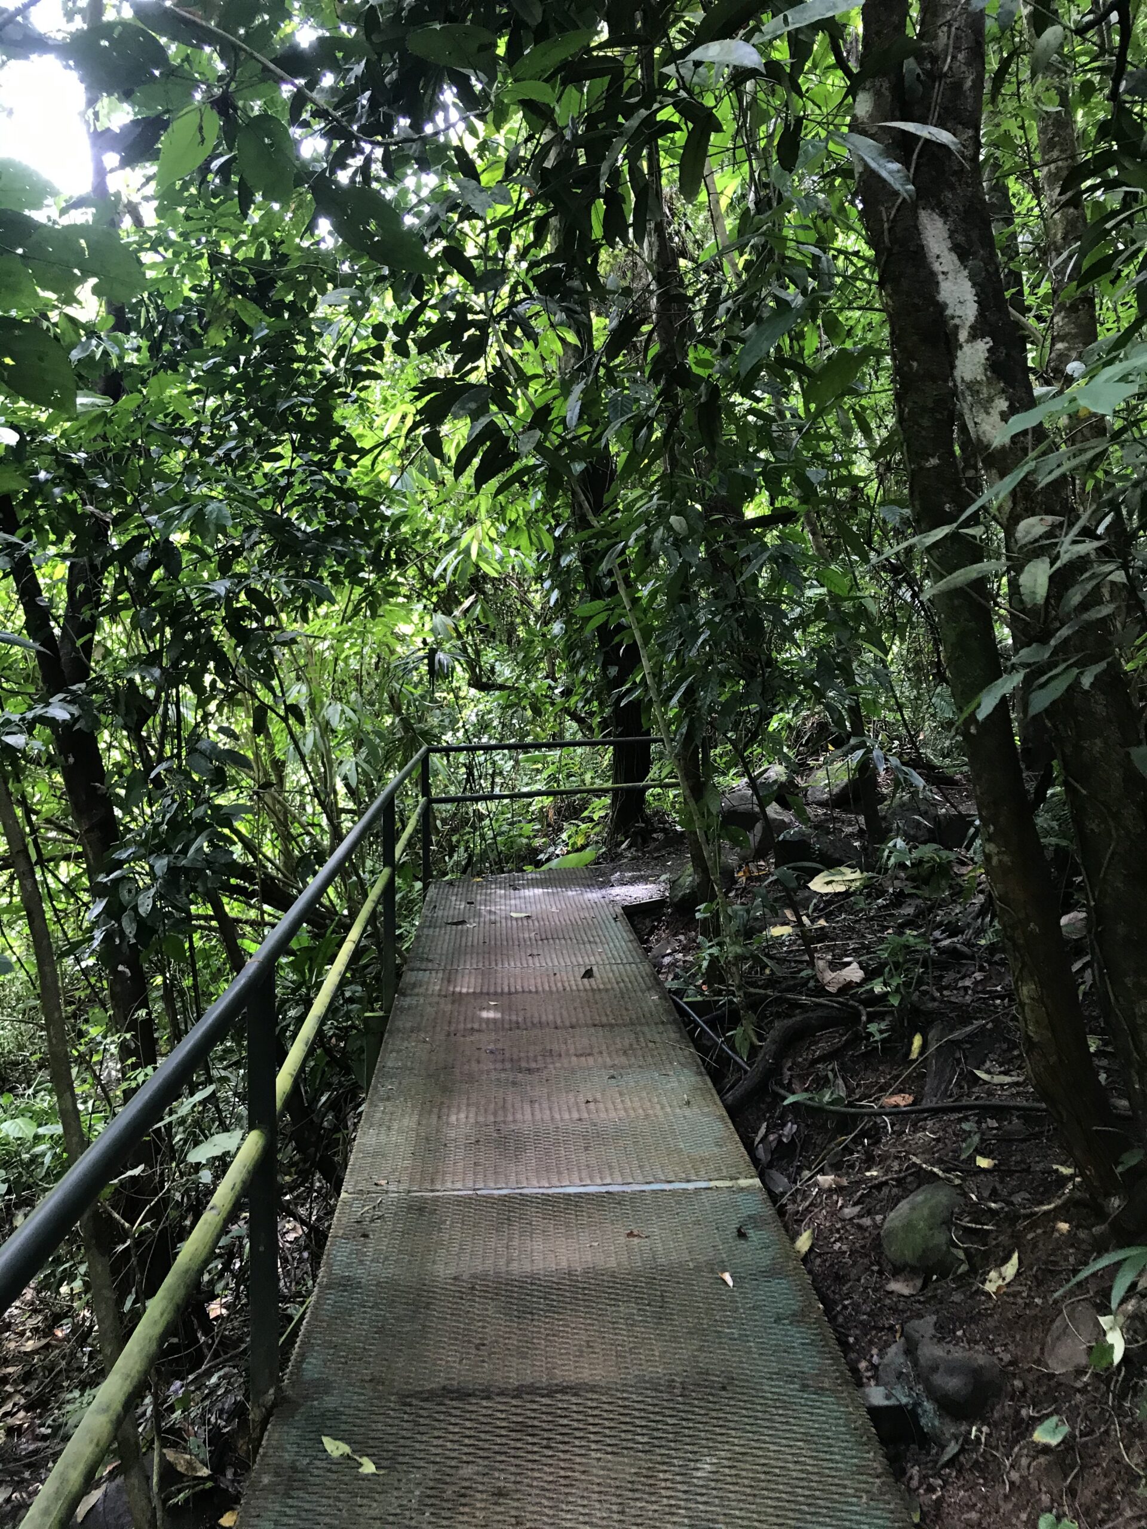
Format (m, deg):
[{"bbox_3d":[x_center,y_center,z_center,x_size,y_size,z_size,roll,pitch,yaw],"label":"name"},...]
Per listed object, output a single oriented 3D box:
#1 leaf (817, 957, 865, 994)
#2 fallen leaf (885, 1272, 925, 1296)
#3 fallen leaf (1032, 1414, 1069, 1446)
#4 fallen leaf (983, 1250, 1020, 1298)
[{"bbox_3d":[1.204,0.946,5.579,0.210,0.100,0.190,-7,15,1],"label":"leaf"},{"bbox_3d":[0.885,1.362,3.249,0.105,0.030,0.090,-20,9,-39],"label":"fallen leaf"},{"bbox_3d":[1.011,1.410,2.613,0.080,0.022,0.058,-22,11,-28],"label":"fallen leaf"},{"bbox_3d":[1.096,1.290,3.154,0.068,0.030,0.170,-9,13,40],"label":"fallen leaf"}]

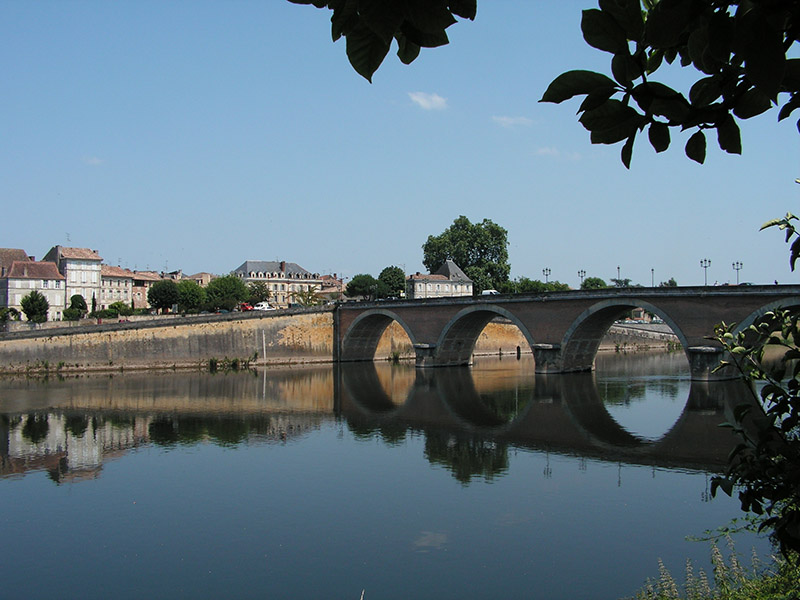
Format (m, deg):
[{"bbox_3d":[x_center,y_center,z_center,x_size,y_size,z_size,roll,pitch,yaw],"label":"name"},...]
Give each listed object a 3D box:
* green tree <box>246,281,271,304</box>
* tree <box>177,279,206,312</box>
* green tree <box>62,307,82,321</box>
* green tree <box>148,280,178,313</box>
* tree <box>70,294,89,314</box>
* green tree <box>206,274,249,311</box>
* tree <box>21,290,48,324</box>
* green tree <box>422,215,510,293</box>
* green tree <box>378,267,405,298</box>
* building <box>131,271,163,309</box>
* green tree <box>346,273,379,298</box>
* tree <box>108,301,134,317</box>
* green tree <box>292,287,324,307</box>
[{"bbox_3d":[-34.460,-1.280,203.000,5.730,6.710,5.800,0,-2,0],"label":"green tree"},{"bbox_3d":[-47.480,-0.910,189.000,6.990,7.890,6.800,0,-1,0],"label":"tree"},{"bbox_3d":[-66.520,2.740,169.000,4.050,2.830,3.600,0,-1,0],"label":"green tree"},{"bbox_3d":[-53.100,-0.670,187.000,6.860,7.420,6.500,0,-2,0],"label":"green tree"},{"bbox_3d":[-65.870,1.130,171.000,3.680,4.500,3.600,0,-1,0],"label":"tree"},{"bbox_3d":[-39.620,-1.540,190.000,9.950,8.480,9.200,0,-1,0],"label":"green tree"},{"bbox_3d":[-73.360,1.410,167.000,5.580,6.580,5.600,0,-1,0],"label":"tree"},{"bbox_3d":[21.180,-12.770,264.000,27.760,28.400,26.000,0,-2,0],"label":"green tree"},{"bbox_3d":[-2.300,-4.080,219.000,6.930,9.420,6.800,0,-1,0],"label":"green tree"},{"bbox_3d":[-60.980,-1.950,194.530,8.000,9.180,9.000,1,-2,-38],"label":"building"},{"bbox_3d":[-9.960,-3.050,221.000,8.500,7.970,8.000,0,-2,0],"label":"green tree"},{"bbox_3d":[-58.910,1.850,176.000,5.500,3.280,4.500,0,-2,0],"label":"tree"},{"bbox_3d":[-23.090,-0.690,210.000,8.580,5.430,7.500,0,-2,0],"label":"green tree"}]

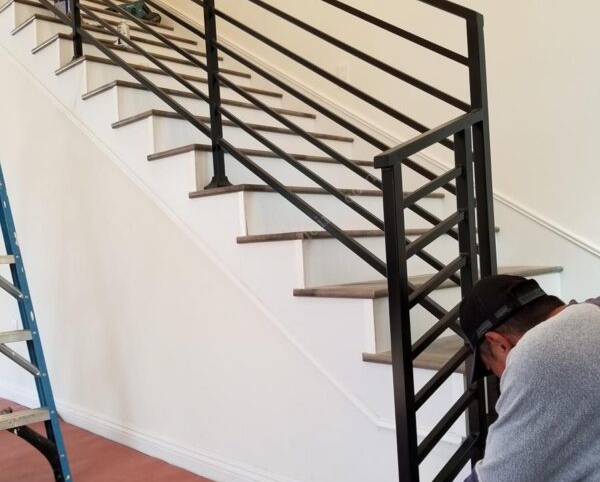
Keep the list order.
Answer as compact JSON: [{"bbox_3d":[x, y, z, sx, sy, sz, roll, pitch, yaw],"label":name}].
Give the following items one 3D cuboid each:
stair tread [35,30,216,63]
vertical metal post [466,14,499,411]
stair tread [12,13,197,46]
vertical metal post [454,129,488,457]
[{"bbox_3d":[-0.875,-1.033,3.568,0.331,0.024,1.263,-4,-1,45],"label":"stair tread"},{"bbox_3d":[0.458,-0.034,1.472,0.036,1.050,0.036,-4,-1,45],"label":"vertical metal post"},{"bbox_3d":[-1.078,-1.202,3.762,0.331,0.024,1.263,-4,-1,45],"label":"stair tread"},{"bbox_3d":[0.403,0.183,1.404,0.035,0.894,0.035,-4,-1,45],"label":"vertical metal post"}]

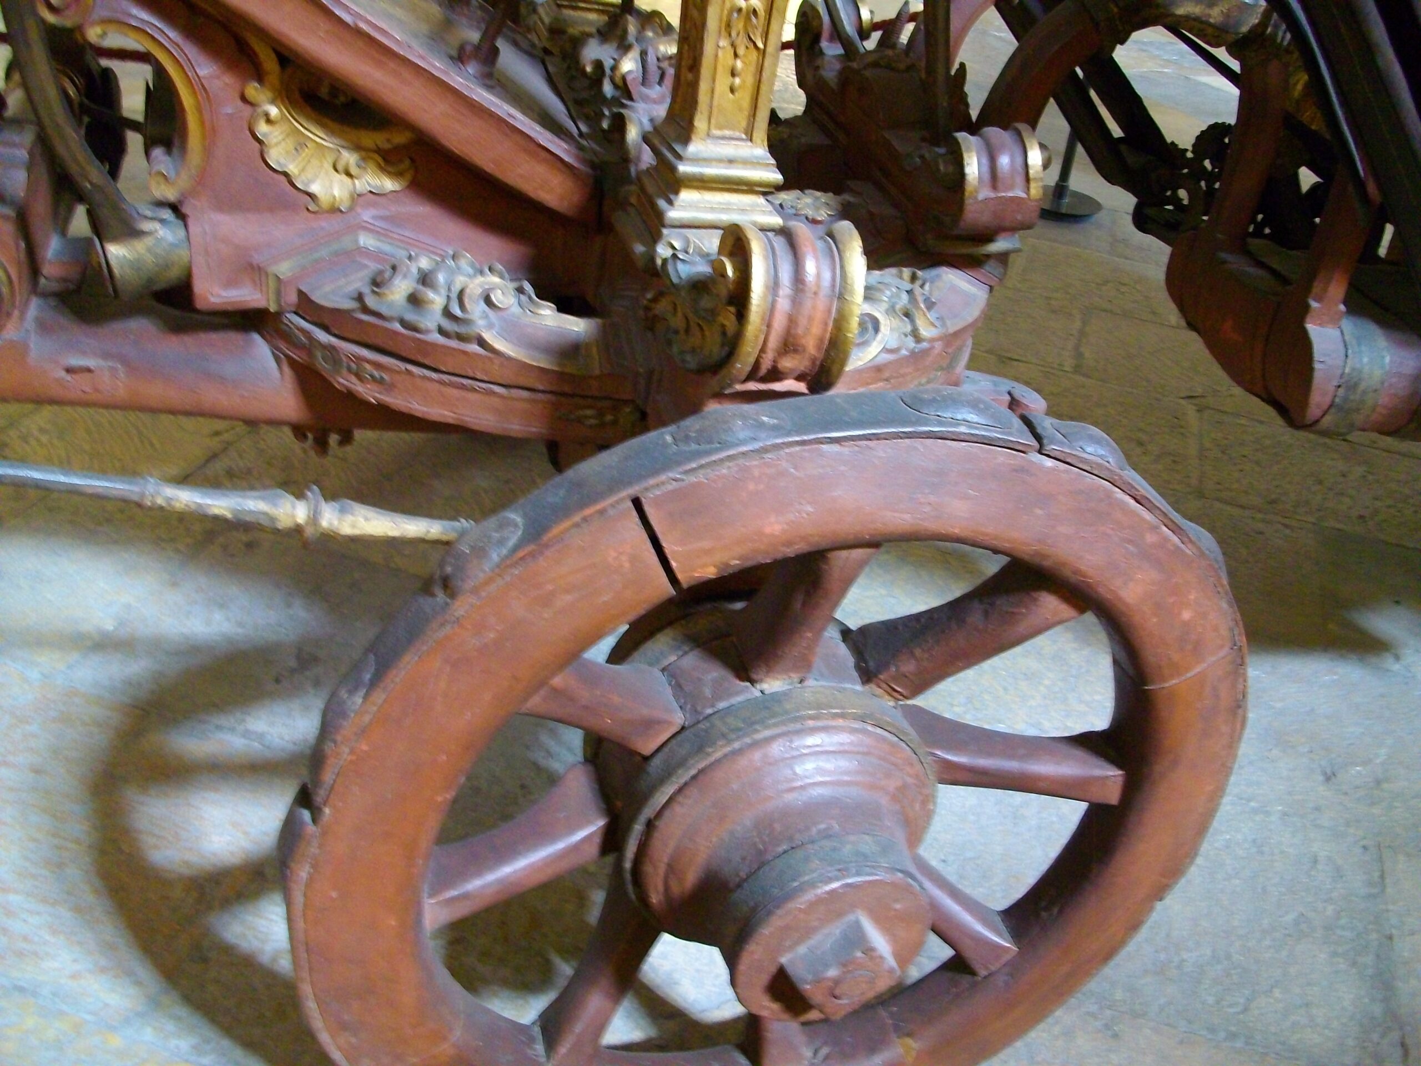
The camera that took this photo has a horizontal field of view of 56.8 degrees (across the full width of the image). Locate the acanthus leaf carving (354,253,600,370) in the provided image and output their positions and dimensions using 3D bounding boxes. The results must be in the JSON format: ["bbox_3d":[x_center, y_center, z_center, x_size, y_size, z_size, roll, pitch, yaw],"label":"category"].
[{"bbox_3d":[-0.265,-0.261,1.508,0.333,0.064,0.162,17,36,20],"label":"acanthus leaf carving"}]

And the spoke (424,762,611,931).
[{"bbox_3d":[-0.194,0.322,1.327,0.227,0.047,0.061,-18,39,-30],"label":"spoke"}]

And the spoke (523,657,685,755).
[{"bbox_3d":[-0.102,0.149,1.240,0.047,0.227,0.061,-42,54,11],"label":"spoke"}]

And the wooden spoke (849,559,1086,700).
[{"bbox_3d":[0.259,0.101,1.334,0.047,0.227,0.061,35,35,-34],"label":"wooden spoke"}]

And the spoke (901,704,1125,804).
[{"bbox_3d":[0.338,0.257,1.468,0.227,0.047,0.061,3,34,1],"label":"spoke"}]

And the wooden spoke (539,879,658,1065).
[{"bbox_3d":[-0.118,0.485,1.463,0.047,0.227,0.061,36,-2,-34],"label":"wooden spoke"}]

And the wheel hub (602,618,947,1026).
[{"bbox_3d":[0.086,0.322,1.358,0.348,0.348,0.358,-7,35,-15],"label":"wheel hub"}]

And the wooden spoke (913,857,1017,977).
[{"bbox_3d":[0.257,0.432,1.559,0.234,0.047,0.061,42,13,-17],"label":"wooden spoke"}]

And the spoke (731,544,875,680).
[{"bbox_3d":[0.094,0.062,1.250,0.047,0.227,0.061,-5,53,-16],"label":"spoke"}]

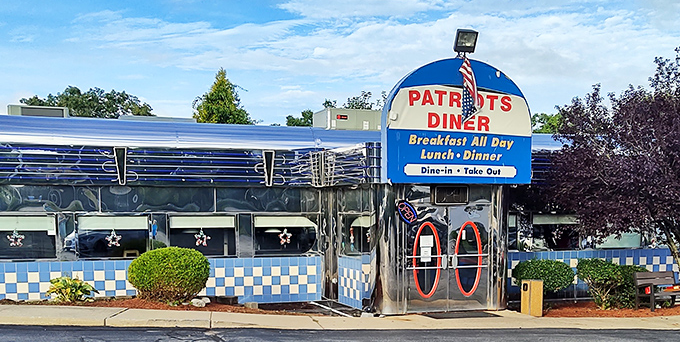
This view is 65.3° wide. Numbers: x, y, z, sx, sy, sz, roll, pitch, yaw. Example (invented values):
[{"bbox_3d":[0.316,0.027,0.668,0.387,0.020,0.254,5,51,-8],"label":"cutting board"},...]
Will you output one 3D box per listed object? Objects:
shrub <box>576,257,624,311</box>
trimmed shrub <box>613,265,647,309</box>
[{"bbox_3d":[5.378,2.343,10.950,0.950,1.020,0.920,1,-3,-13],"label":"shrub"},{"bbox_3d":[6.130,2.450,11.250,0.860,0.900,0.860,1,-3,-13],"label":"trimmed shrub"}]

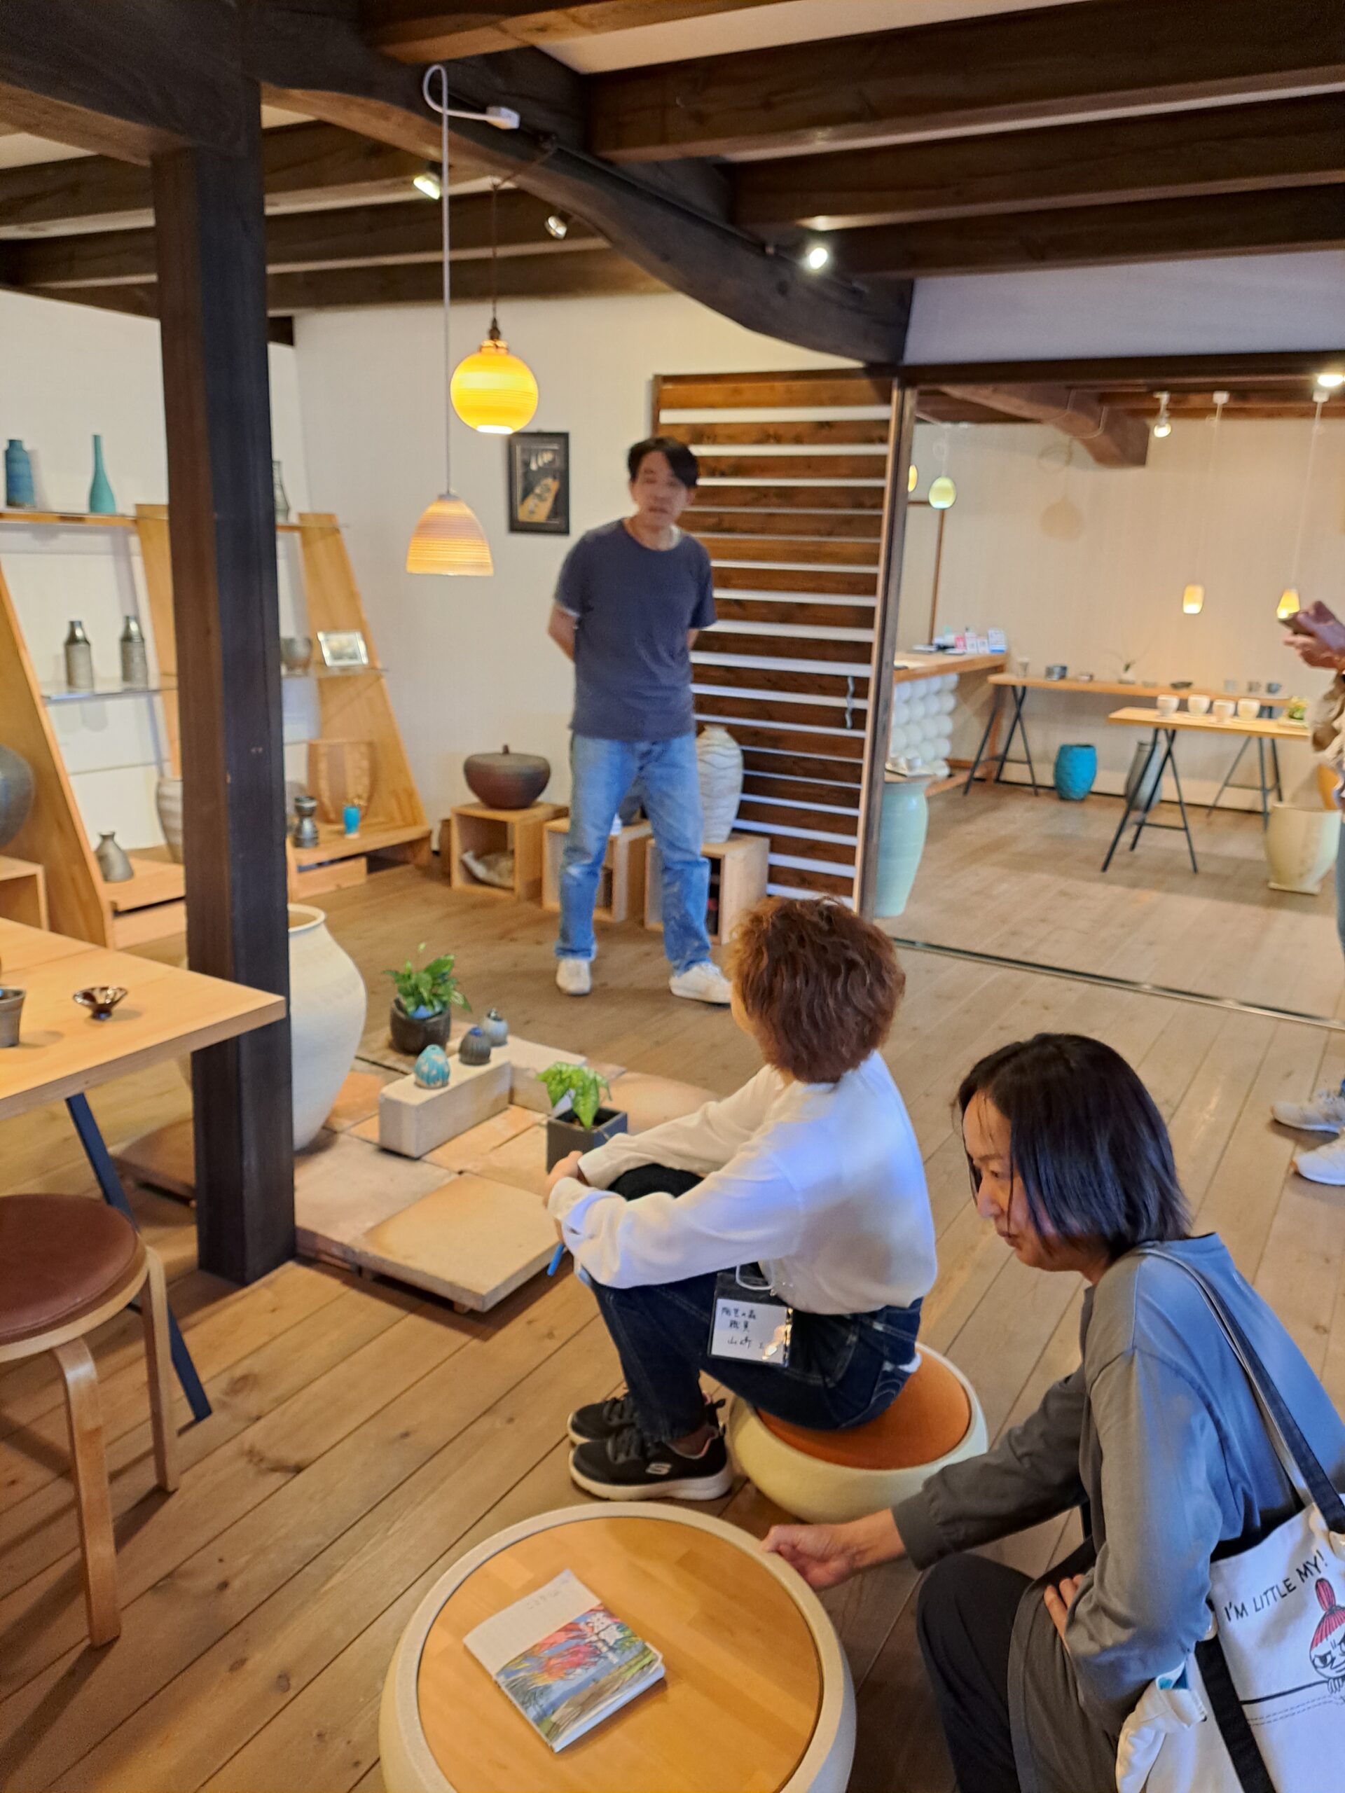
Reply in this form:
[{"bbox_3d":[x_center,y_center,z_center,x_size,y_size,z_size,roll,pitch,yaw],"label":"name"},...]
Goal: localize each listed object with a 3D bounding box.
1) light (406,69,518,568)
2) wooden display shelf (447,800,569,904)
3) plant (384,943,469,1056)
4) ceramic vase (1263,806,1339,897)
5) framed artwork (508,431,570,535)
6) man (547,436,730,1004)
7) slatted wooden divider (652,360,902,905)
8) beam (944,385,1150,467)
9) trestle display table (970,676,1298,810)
[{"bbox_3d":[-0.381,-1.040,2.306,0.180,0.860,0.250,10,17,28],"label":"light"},{"bbox_3d":[-0.687,-0.209,5.186,0.325,0.328,0.335,10,17,27],"label":"wooden display shelf"},{"bbox_3d":[-0.676,0.274,3.371,0.230,0.285,0.210,2,15,-1],"label":"plant"},{"bbox_3d":[2.994,-0.239,5.909,0.320,0.385,0.320,10,17,28],"label":"ceramic vase"},{"bbox_3d":[-0.527,-1.663,5.005,0.290,0.388,0.025,10,17,27],"label":"framed artwork"},{"bbox_3d":[-0.120,-0.522,3.853,0.520,1.690,0.380,0,16,-9],"label":"man"},{"bbox_3d":[0.313,-0.905,4.692,0.960,2.010,0.050,10,17,27],"label":"slatted wooden divider"},{"bbox_3d":[1.808,-2.444,6.033,0.270,0.420,3.700,11,18,29],"label":"beam"},{"bbox_3d":[2.859,-0.938,7.841,1.820,0.740,0.620,10,17,28],"label":"trestle display table"}]

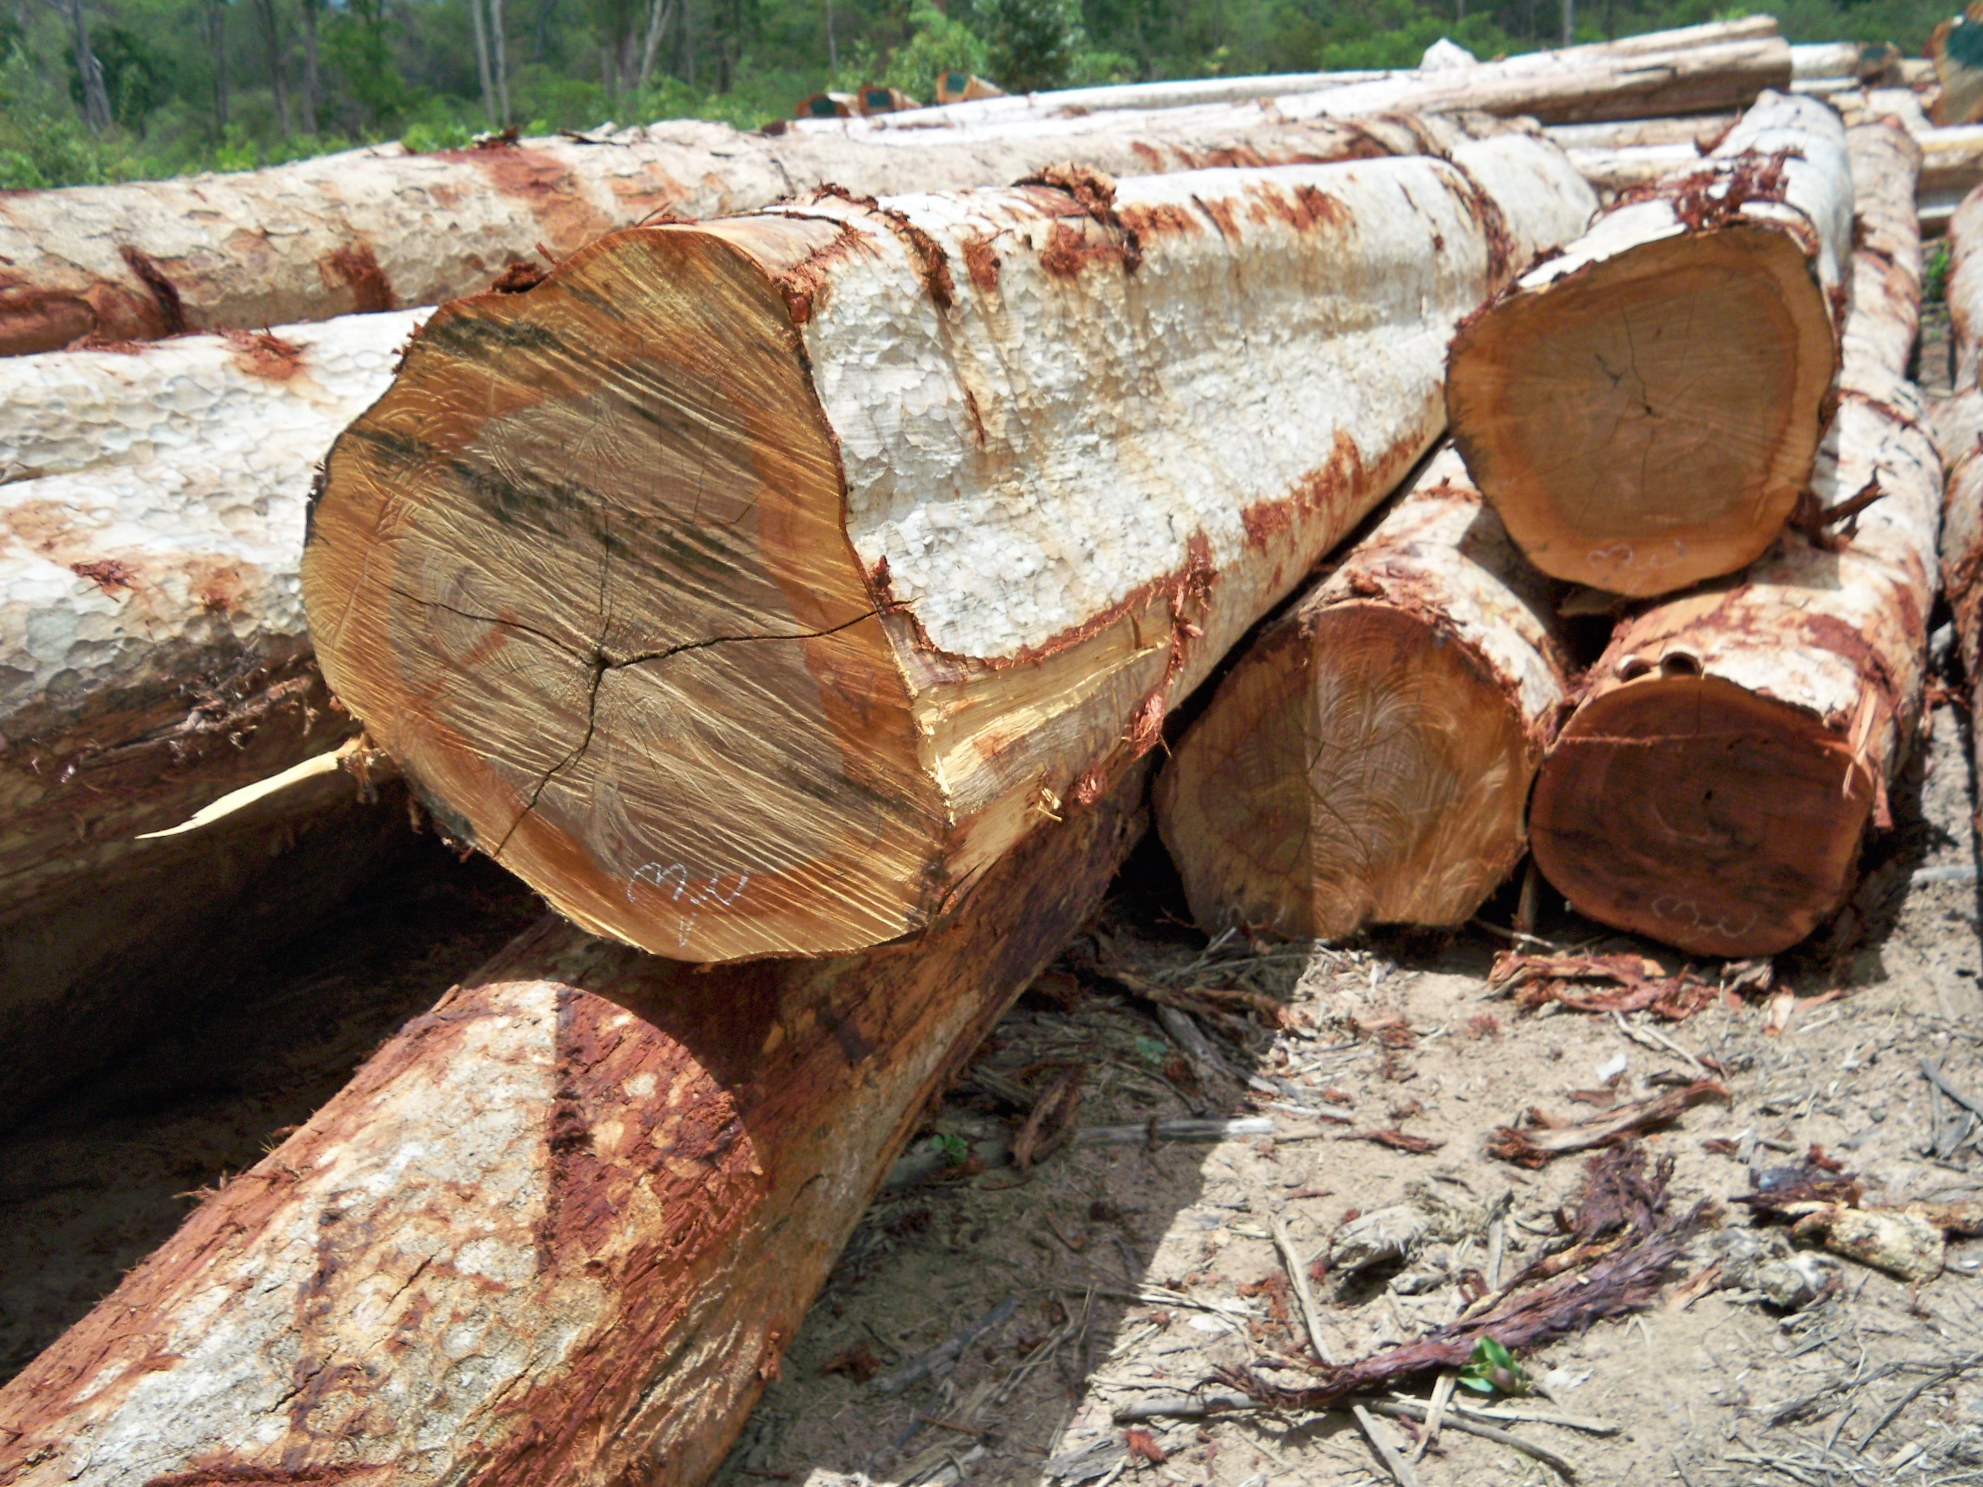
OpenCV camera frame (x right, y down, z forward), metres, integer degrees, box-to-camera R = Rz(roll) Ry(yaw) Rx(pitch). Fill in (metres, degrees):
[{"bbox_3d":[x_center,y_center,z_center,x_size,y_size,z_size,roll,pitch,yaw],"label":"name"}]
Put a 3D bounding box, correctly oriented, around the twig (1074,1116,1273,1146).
[{"bbox_3d":[0.258,0.549,3.016,0.282,0.020,0.024,-3,17,-3],"label":"twig"}]

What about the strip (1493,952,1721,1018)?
[{"bbox_3d":[0.971,0.389,3.385,0.343,0.055,0.090,3,18,19],"label":"strip"}]

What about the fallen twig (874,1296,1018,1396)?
[{"bbox_3d":[-0.051,0.712,2.524,0.022,0.018,0.232,13,23,41],"label":"fallen twig"}]

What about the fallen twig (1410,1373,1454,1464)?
[{"bbox_3d":[0.490,0.745,2.345,0.022,0.015,0.159,5,18,23],"label":"fallen twig"}]

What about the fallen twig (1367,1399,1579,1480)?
[{"bbox_3d":[0.521,0.755,2.308,0.239,0.015,0.030,10,21,35],"label":"fallen twig"}]

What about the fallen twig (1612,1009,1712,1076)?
[{"bbox_3d":[1.018,0.456,3.228,0.025,0.014,0.236,-8,18,-18],"label":"fallen twig"}]

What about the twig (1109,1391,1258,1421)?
[{"bbox_3d":[0.218,0.743,2.381,0.161,0.020,0.022,-4,17,-5],"label":"twig"}]

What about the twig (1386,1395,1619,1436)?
[{"bbox_3d":[0.564,0.743,2.348,0.246,0.012,0.016,3,18,17],"label":"twig"}]

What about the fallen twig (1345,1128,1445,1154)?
[{"bbox_3d":[0.564,0.554,2.967,0.136,0.014,0.022,5,18,24],"label":"fallen twig"}]

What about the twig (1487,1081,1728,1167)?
[{"bbox_3d":[0.869,0.528,2.976,0.396,0.035,0.055,-9,18,-20],"label":"twig"}]

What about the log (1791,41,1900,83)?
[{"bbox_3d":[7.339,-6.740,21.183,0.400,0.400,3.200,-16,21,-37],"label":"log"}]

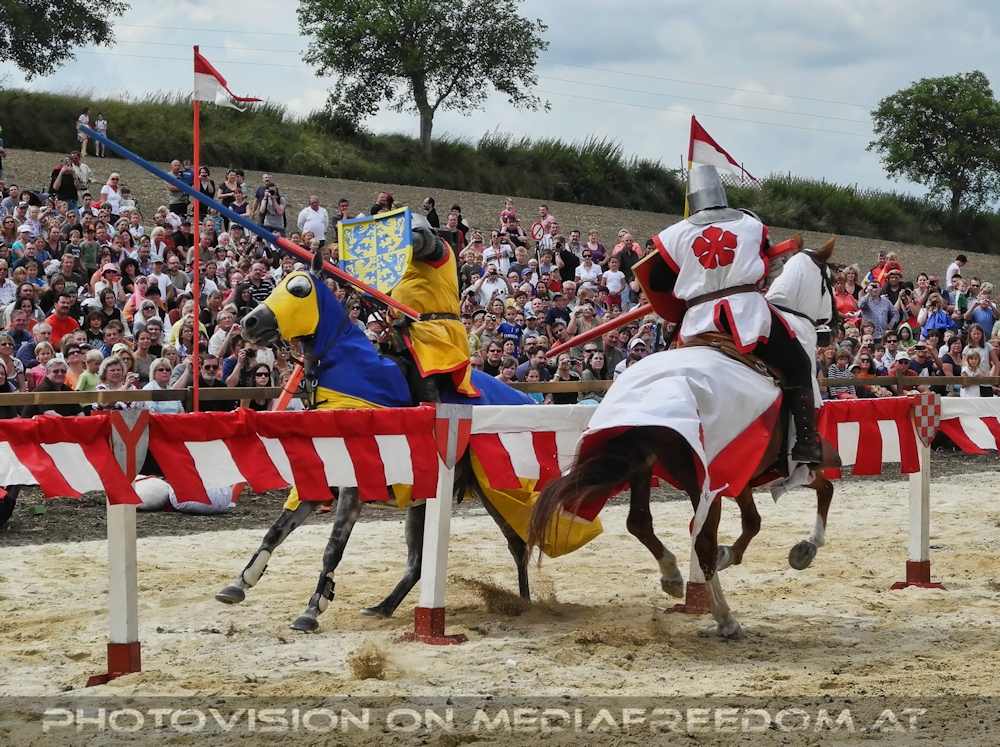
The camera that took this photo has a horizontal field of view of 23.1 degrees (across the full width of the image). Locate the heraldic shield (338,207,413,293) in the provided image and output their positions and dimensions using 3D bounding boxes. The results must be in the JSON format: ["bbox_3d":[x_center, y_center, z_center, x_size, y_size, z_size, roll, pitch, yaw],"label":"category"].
[{"bbox_3d":[-0.730,-0.720,14.300,0.470,0.520,0.100,-7,-17,24],"label":"heraldic shield"}]

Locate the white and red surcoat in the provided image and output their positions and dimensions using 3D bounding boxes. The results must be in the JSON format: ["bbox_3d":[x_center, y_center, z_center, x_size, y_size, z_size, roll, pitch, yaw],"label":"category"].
[{"bbox_3d":[1.245,-0.520,14.100,0.680,0.800,0.450,-2,-2,18],"label":"white and red surcoat"}]

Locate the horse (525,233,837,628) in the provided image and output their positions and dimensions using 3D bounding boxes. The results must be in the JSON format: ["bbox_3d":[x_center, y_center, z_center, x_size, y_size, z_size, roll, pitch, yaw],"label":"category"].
[{"bbox_3d":[1.180,0.345,14.150,0.850,2.220,2.400,0,1,42],"label":"horse"}]

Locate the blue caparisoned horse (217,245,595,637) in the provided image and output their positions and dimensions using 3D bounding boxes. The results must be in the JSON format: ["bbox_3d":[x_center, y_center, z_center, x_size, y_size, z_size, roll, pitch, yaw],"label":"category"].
[{"bbox_3d":[-0.530,0.375,14.900,2.650,2.150,0.820,0,1,-43],"label":"blue caparisoned horse"}]

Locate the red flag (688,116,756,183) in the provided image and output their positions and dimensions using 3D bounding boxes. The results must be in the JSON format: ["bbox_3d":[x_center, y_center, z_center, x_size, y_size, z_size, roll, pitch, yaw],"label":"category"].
[{"bbox_3d":[2.540,-2.560,28.000,0.790,0.740,0.120,0,0,0],"label":"red flag"}]

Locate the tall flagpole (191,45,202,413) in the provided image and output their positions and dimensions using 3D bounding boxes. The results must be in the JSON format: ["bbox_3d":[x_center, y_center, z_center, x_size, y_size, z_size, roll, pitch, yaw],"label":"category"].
[{"bbox_3d":[-2.870,-0.975,23.200,0.055,4.270,0.055,0,0,0],"label":"tall flagpole"}]

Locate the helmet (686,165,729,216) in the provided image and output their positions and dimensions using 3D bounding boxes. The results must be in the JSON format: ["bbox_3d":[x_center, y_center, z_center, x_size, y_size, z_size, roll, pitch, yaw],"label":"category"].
[{"bbox_3d":[1.190,-1.060,14.100,0.220,0.280,0.260,-7,0,0],"label":"helmet"}]

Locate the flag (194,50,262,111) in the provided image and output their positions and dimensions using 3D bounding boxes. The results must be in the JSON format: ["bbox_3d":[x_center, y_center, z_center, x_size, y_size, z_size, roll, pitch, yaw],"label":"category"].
[{"bbox_3d":[-2.570,-2.780,23.200,0.640,0.570,0.120,0,0,0],"label":"flag"}]

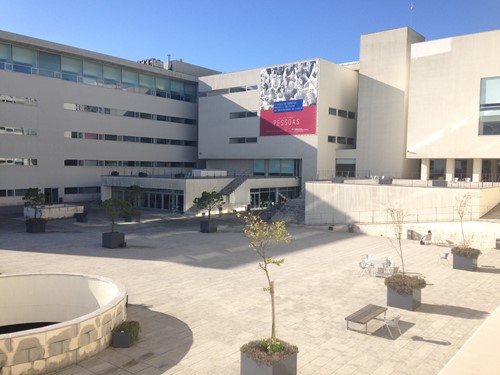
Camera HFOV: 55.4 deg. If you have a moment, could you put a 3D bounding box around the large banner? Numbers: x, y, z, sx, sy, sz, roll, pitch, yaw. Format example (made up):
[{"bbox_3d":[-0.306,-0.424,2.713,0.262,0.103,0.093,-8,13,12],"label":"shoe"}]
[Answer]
[{"bbox_3d":[5.314,-12.398,68.067,10.072,9.901,0.120,3,4,42],"label":"large banner"}]

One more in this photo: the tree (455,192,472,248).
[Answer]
[{"bbox_3d":[12.993,1.973,28.944,1.100,3.339,1.050,1,2,0],"label":"tree"}]

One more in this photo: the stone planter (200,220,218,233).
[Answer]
[{"bbox_3d":[-3.844,3.638,44.562,1.110,1.020,1.110,2,3,39],"label":"stone planter"}]

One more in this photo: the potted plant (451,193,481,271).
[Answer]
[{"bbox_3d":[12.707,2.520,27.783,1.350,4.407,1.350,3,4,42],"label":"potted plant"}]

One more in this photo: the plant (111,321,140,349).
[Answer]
[{"bbox_3d":[-4.042,4.851,15.818,0.800,0.640,0.740,1,2,0],"label":"plant"}]

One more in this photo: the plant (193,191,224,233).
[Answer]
[{"bbox_3d":[-3.453,2.053,40.648,2.300,3.514,2.300,3,4,42],"label":"plant"}]

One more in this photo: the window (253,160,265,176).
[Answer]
[{"bbox_3d":[1.460,-3.101,75.717,2.355,2.484,0.150,3,4,42],"label":"window"}]

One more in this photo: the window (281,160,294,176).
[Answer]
[{"bbox_3d":[7.059,-3.614,89.728,2.900,2.918,0.200,2,3,39],"label":"window"}]

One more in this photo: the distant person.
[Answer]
[{"bbox_3d":[14.238,4.012,38.365,0.900,1.170,0.550,2,2,15],"label":"distant person"}]

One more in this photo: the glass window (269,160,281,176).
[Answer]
[{"bbox_3d":[3.828,-2.964,73.607,2.348,2.499,0.150,3,4,42],"label":"glass window"}]

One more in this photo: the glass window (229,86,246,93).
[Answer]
[{"bbox_3d":[-1.832,-15.232,74.427,3.562,0.876,0.150,3,4,42],"label":"glass window"}]

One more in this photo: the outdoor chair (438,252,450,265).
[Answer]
[{"bbox_3d":[12.383,4.487,30.288,0.570,0.780,0.560,3,3,40],"label":"outdoor chair"}]

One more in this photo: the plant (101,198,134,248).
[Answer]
[{"bbox_3d":[-9.857,2.668,35.328,2.200,3.706,2.200,2,3,39],"label":"plant"}]

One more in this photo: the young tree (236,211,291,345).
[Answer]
[{"bbox_3d":[0.430,2.423,13.053,1.500,3.455,1.400,1,2,0],"label":"young tree"}]

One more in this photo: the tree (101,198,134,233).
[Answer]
[{"bbox_3d":[-9.126,1.919,32.630,2.050,2.337,2.050,1,3,0],"label":"tree"}]

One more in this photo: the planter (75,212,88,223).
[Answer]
[{"bbox_3d":[-17.602,3.120,49.809,1.100,1.000,1.100,3,3,36],"label":"planter"}]

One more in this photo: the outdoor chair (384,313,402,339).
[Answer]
[{"bbox_3d":[5.081,4.889,17.040,0.540,0.770,0.530,3,3,42],"label":"outdoor chair"}]

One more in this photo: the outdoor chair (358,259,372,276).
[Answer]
[{"bbox_3d":[6.556,4.529,27.075,0.540,0.750,0.520,-1,2,-30],"label":"outdoor chair"}]

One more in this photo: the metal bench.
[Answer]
[{"bbox_3d":[4.457,5.000,18.123,0.754,0.442,2.370,3,3,35],"label":"metal bench"}]

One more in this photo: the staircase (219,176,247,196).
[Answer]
[{"bbox_3d":[-2.411,-0.028,66.810,2.100,2.500,3.600,2,3,39],"label":"staircase"}]

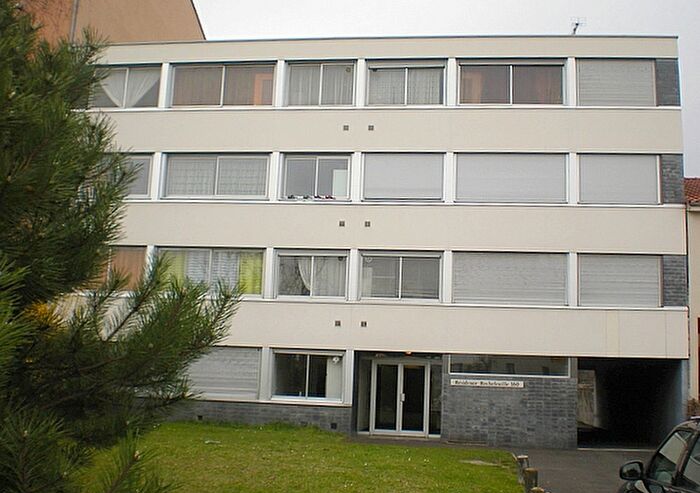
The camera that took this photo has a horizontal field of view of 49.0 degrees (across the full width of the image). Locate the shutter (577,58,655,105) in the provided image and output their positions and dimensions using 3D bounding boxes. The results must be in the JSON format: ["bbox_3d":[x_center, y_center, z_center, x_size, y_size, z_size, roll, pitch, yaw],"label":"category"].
[{"bbox_3d":[7.241,-4.465,21.032,2.036,1.349,0.130,1,-9,7],"label":"shutter"}]

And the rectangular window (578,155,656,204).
[{"bbox_3d":[7.455,-1.867,21.293,2.199,1.441,0.150,1,-10,7],"label":"rectangular window"}]

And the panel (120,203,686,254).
[{"bbox_3d":[0.287,-0.601,21.867,17.774,1.373,0.250,1,-10,7],"label":"panel"}]

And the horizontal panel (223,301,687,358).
[{"bbox_3d":[0.164,2.190,21.386,17.738,1.396,0.250,1,-10,7],"label":"horizontal panel"}]

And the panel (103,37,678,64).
[{"bbox_3d":[0.553,-5.523,21.973,16.891,0.600,0.220,1,-9,7],"label":"panel"}]

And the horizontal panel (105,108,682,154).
[{"bbox_3d":[0.396,-3.389,22.350,17.781,1.322,0.250,1,-10,7],"label":"horizontal panel"}]

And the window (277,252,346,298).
[{"bbox_3d":[-1.090,0.790,21.862,2.097,1.412,0.150,1,-10,7],"label":"window"}]

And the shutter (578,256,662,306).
[{"bbox_3d":[7.062,0.892,20.201,2.055,1.324,0.100,1,-9,7],"label":"shutter"}]

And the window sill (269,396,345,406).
[{"bbox_3d":[-1.129,4.160,20.651,2.109,0.120,0.220,1,-9,7],"label":"window sill"}]

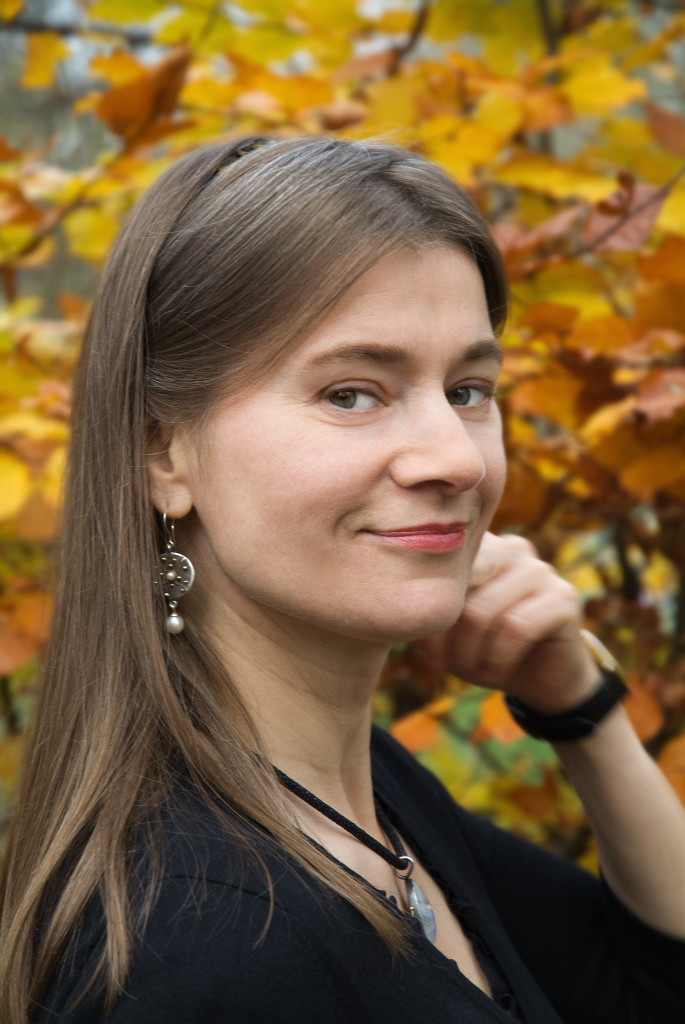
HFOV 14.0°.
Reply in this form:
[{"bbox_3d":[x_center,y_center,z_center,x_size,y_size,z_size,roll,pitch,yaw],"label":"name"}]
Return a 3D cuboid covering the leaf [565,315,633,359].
[{"bbox_3d":[0.184,-0.126,2.000,0.050,0.032,0.025,0,2,0],"label":"leaf"}]

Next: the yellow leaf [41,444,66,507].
[{"bbox_3d":[-0.201,-0.026,2.000,0.030,0.044,0.025,0,2,0],"label":"yellow leaf"}]

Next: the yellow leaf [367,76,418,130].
[{"bbox_3d":[0.034,-0.275,1.880,0.035,0.036,0.015,-2,2,0],"label":"yellow leaf"}]

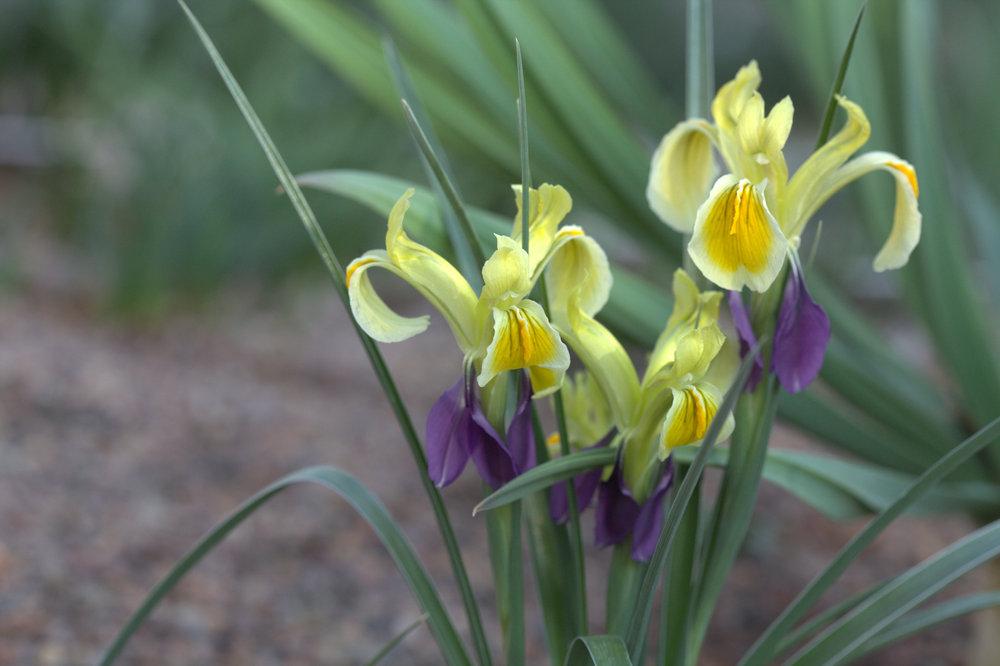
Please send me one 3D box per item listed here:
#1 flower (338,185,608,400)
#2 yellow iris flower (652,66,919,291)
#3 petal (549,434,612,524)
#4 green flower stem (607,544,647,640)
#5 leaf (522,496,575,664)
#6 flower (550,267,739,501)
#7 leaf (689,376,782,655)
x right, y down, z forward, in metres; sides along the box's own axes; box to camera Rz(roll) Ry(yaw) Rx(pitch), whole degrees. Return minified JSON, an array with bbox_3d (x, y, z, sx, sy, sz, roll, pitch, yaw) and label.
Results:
[{"bbox_3d":[-0.006,-0.011,0.680,0.064,0.048,0.054,-2,12,-8],"label":"flower"},{"bbox_3d":[0.072,-0.040,0.680,0.068,0.052,0.056,2,12,8],"label":"yellow iris flower"},{"bbox_3d":[0.021,0.038,0.705,0.017,0.023,0.013,0,12,0],"label":"petal"},{"bbox_3d":[0.034,0.069,0.720,0.010,0.028,0.009,3,12,0],"label":"green flower stem"},{"bbox_3d":[0.013,0.062,0.690,0.012,0.044,0.009,-12,12,0],"label":"leaf"},{"bbox_3d":[0.037,0.013,0.685,0.048,0.052,0.046,-5,13,-22],"label":"flower"},{"bbox_3d":[0.060,0.048,0.690,0.012,0.072,0.011,14,12,0],"label":"leaf"}]

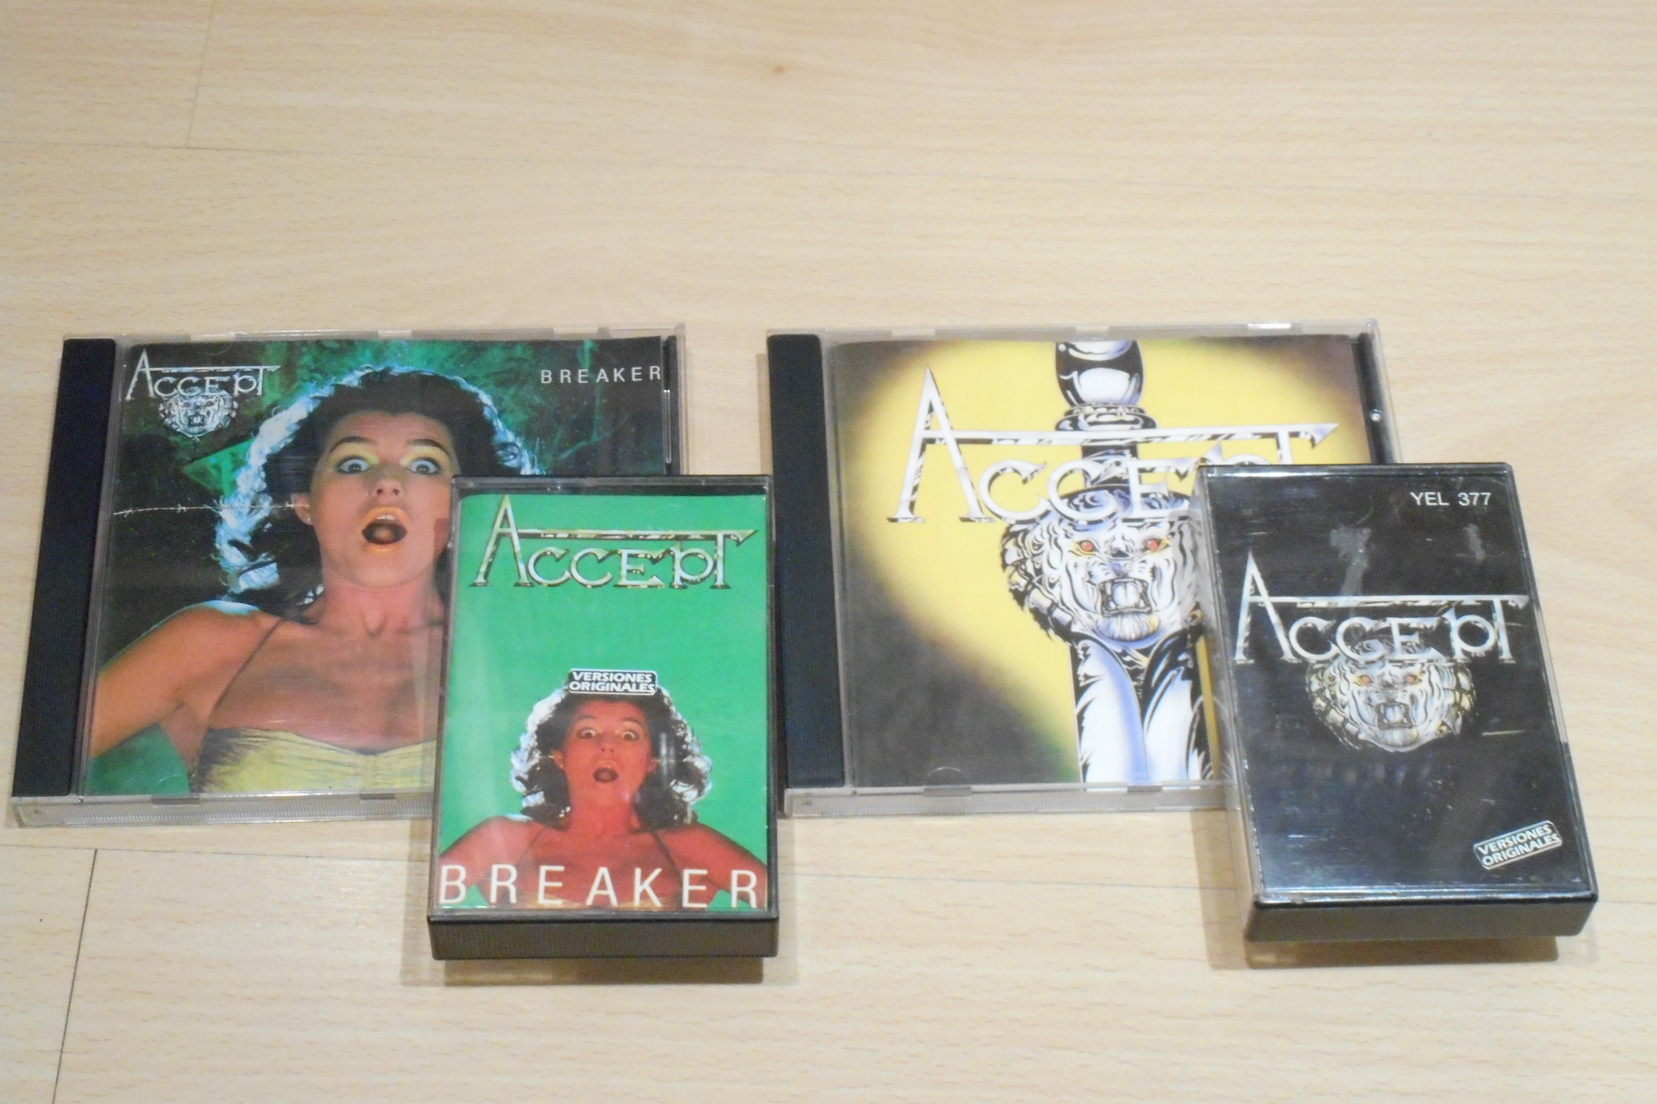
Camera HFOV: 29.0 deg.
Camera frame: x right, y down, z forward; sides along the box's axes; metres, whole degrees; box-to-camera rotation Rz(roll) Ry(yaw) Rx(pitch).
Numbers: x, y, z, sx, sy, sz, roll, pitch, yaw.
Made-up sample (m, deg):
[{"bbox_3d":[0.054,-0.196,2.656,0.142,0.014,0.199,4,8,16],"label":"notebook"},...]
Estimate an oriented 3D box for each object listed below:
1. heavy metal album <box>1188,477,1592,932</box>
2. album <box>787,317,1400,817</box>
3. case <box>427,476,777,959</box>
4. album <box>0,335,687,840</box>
[{"bbox_3d":[0.118,0.030,0.680,0.070,0.017,0.109,-1,55,-2],"label":"heavy metal album"},{"bbox_3d":[0.059,0.001,0.715,0.142,0.010,0.124,-1,55,-3],"label":"album"},{"bbox_3d":[-0.046,0.033,0.673,0.070,0.017,0.109,0,55,-2],"label":"case"},{"bbox_3d":[-0.102,0.003,0.709,0.142,0.010,0.124,-1,55,-3],"label":"album"}]

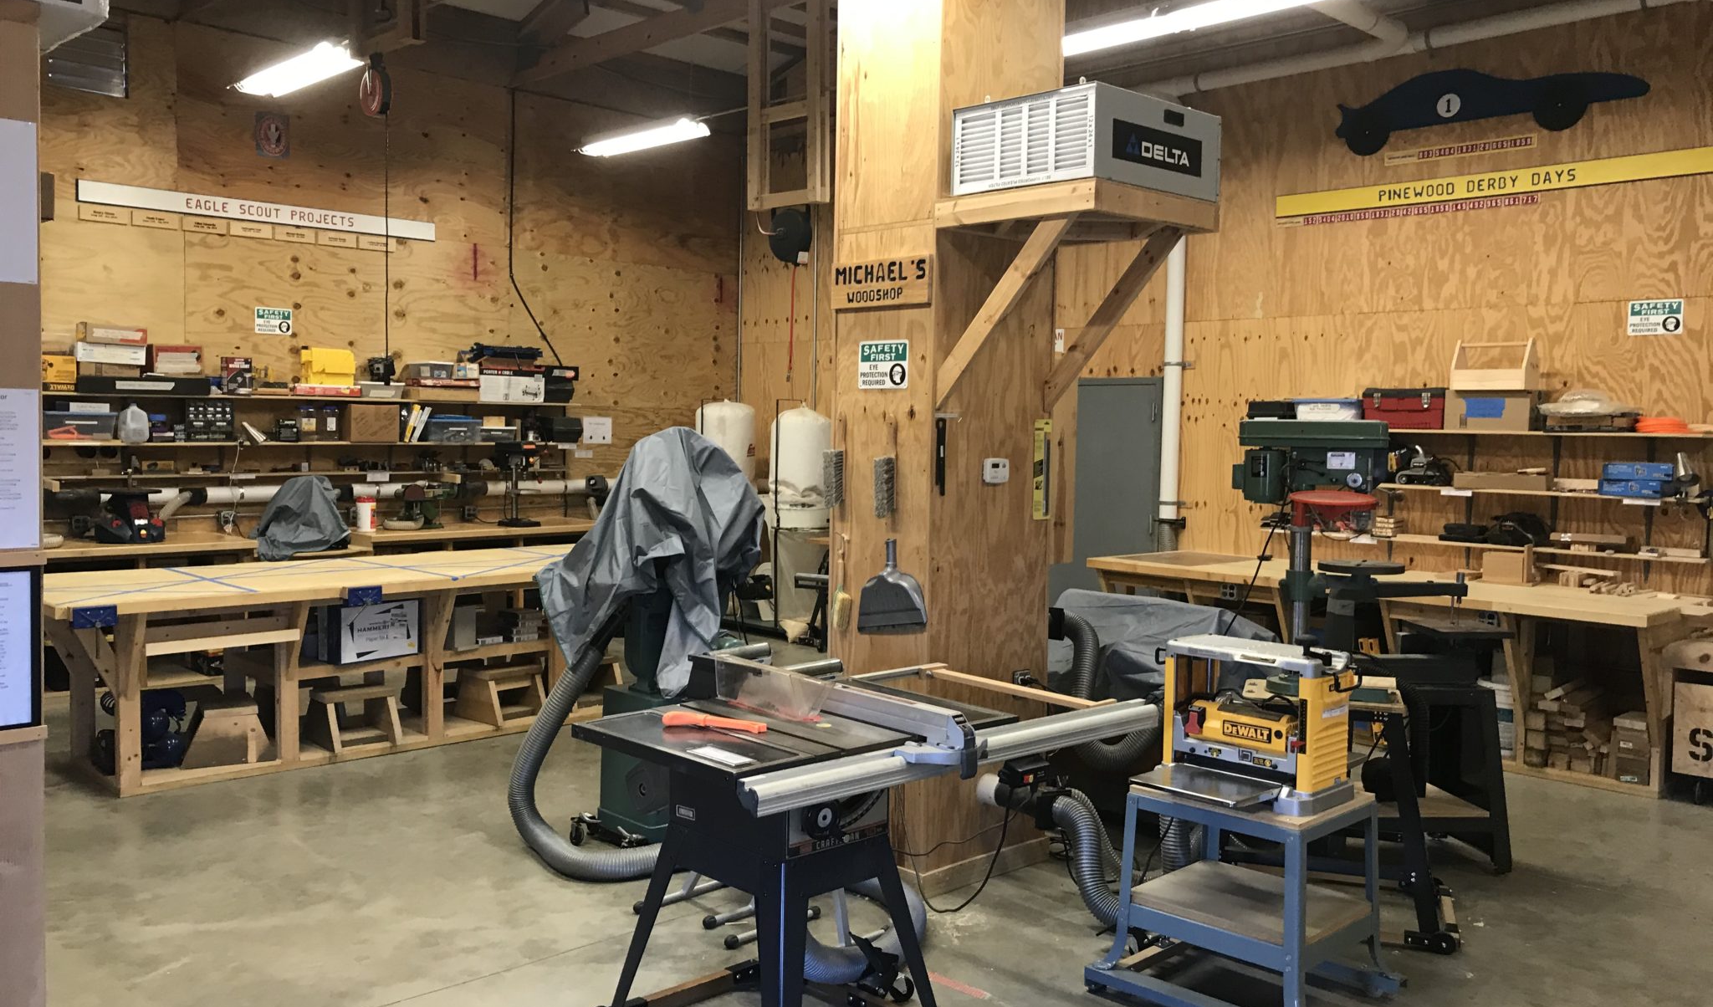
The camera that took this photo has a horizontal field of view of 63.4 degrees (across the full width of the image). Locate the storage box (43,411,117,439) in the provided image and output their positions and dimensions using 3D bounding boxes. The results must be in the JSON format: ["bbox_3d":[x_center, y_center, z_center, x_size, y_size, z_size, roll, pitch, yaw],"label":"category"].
[{"bbox_3d":[-4.950,-0.487,8.776,0.420,0.175,0.290,-2,5,-44],"label":"storage box"}]

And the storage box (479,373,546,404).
[{"bbox_3d":[-2.765,-0.917,10.871,0.560,0.250,0.270,-2,5,-44],"label":"storage box"}]

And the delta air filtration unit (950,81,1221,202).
[{"bbox_3d":[0.824,-1.231,4.937,0.740,0.305,0.613,-2,5,-44],"label":"delta air filtration unit"}]

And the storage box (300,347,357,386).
[{"bbox_3d":[-3.753,-0.968,9.838,0.315,0.265,0.170,-2,5,-44],"label":"storage box"}]

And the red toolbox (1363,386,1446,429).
[{"bbox_3d":[3.234,-0.548,8.070,0.230,0.228,0.475,-2,5,-44],"label":"red toolbox"}]

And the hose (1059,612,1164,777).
[{"bbox_3d":[0.963,0.725,5.316,0.180,0.600,0.480,-2,5,-44],"label":"hose"}]

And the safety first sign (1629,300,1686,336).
[{"bbox_3d":[4.127,-0.959,7.152,0.010,0.178,0.254,-2,5,-44],"label":"safety first sign"}]

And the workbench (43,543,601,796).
[{"bbox_3d":[-2.473,0.803,7.518,3.650,0.910,1.280,-2,5,-44],"label":"workbench"}]

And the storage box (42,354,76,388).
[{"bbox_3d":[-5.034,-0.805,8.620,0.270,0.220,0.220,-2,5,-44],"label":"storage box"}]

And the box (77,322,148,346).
[{"bbox_3d":[-4.721,-1.060,8.791,0.350,0.117,0.220,-2,5,-44],"label":"box"}]

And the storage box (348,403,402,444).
[{"bbox_3d":[-3.529,-0.576,10.001,0.360,0.269,0.270,-2,5,-44],"label":"storage box"}]

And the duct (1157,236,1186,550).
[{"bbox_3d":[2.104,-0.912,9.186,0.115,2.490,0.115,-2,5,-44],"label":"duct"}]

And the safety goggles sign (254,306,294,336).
[{"bbox_3d":[-4.100,-1.280,9.758,0.254,0.178,0.010,-2,5,-44],"label":"safety goggles sign"}]

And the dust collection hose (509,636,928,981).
[{"bbox_3d":[-0.491,1.028,5.026,0.950,0.870,2.000,-2,5,-44],"label":"dust collection hose"}]

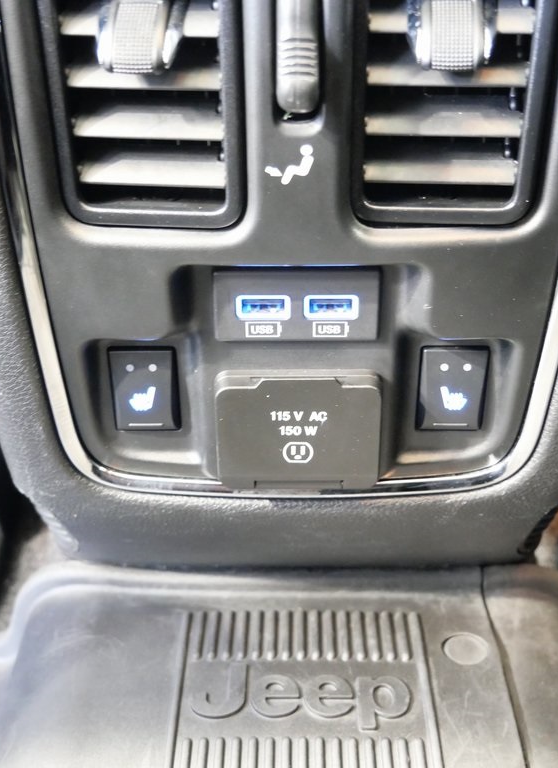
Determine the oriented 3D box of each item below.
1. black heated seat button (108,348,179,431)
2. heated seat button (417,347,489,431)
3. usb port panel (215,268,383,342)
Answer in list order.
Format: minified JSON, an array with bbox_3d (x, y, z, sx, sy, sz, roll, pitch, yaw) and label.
[{"bbox_3d":[-0.043,0.000,0.326,0.021,0.031,0.010,0,29,0],"label":"black heated seat button"},{"bbox_3d":[0.056,0.000,0.326,0.021,0.031,0.010,0,29,0],"label":"heated seat button"},{"bbox_3d":[0.005,-0.026,0.311,0.050,0.024,0.010,0,29,0],"label":"usb port panel"}]

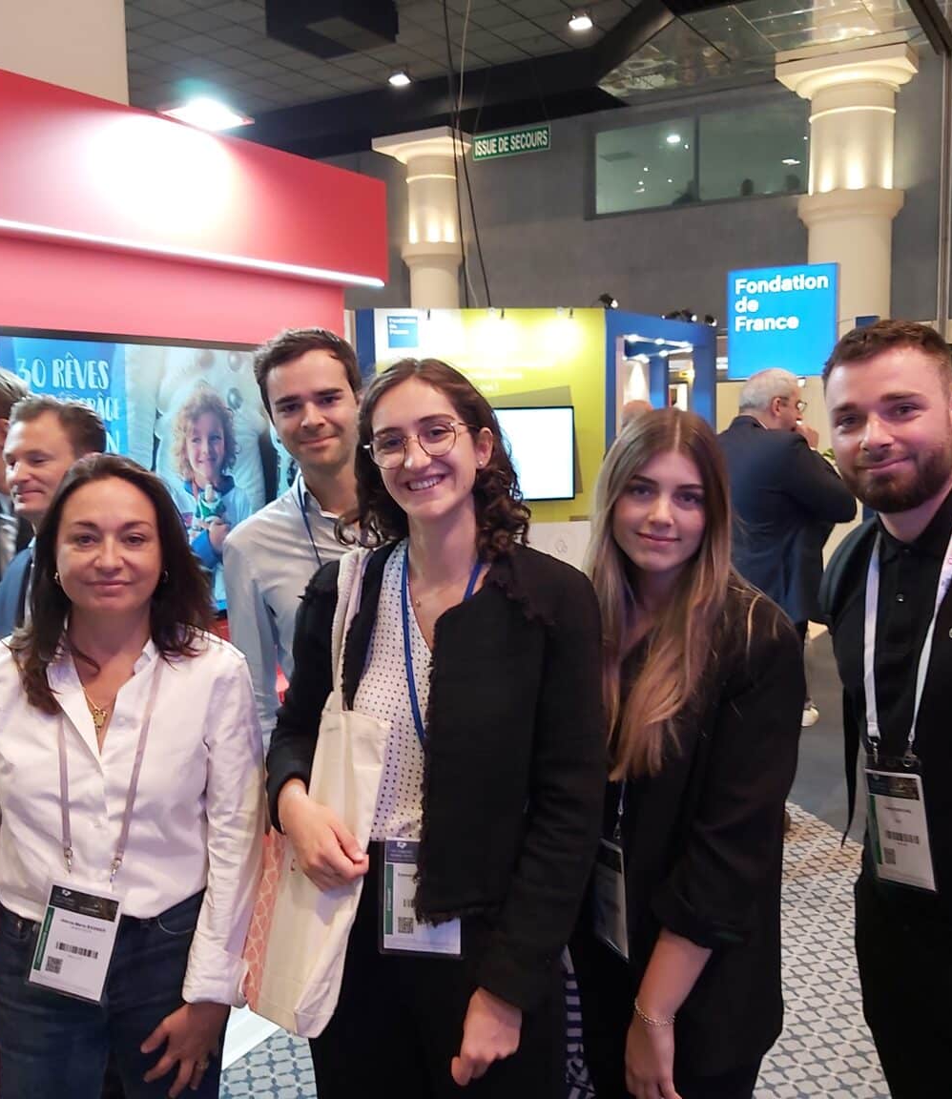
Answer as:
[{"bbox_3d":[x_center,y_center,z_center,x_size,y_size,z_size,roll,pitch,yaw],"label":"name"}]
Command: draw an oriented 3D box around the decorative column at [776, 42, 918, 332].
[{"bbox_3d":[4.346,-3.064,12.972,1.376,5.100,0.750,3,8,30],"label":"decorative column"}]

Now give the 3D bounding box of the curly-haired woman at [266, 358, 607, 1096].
[{"bbox_3d":[-0.036,0.568,1.640,0.480,1.683,0.340,1,7,17],"label":"curly-haired woman"}]

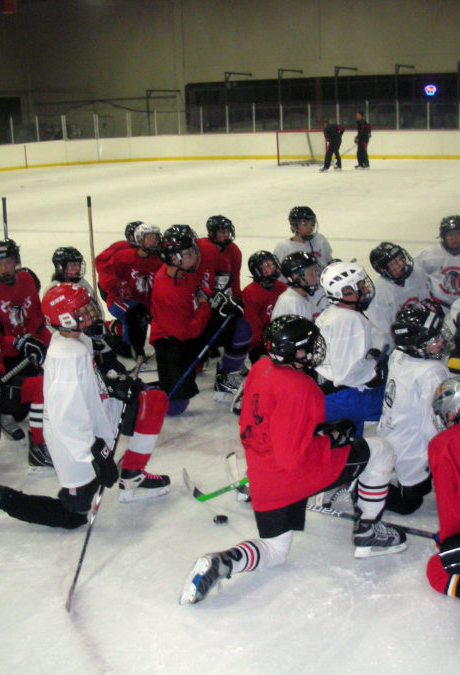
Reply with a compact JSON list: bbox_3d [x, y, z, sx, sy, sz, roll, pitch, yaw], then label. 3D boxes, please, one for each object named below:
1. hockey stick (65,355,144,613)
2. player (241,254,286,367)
[{"bbox_3d":[-0.580,0.635,4.300,0.080,0.240,1.450,16,55,-5],"label":"hockey stick"},{"bbox_3d":[0.286,-0.155,6.925,0.460,1.030,0.700,-9,16,-29],"label":"player"}]

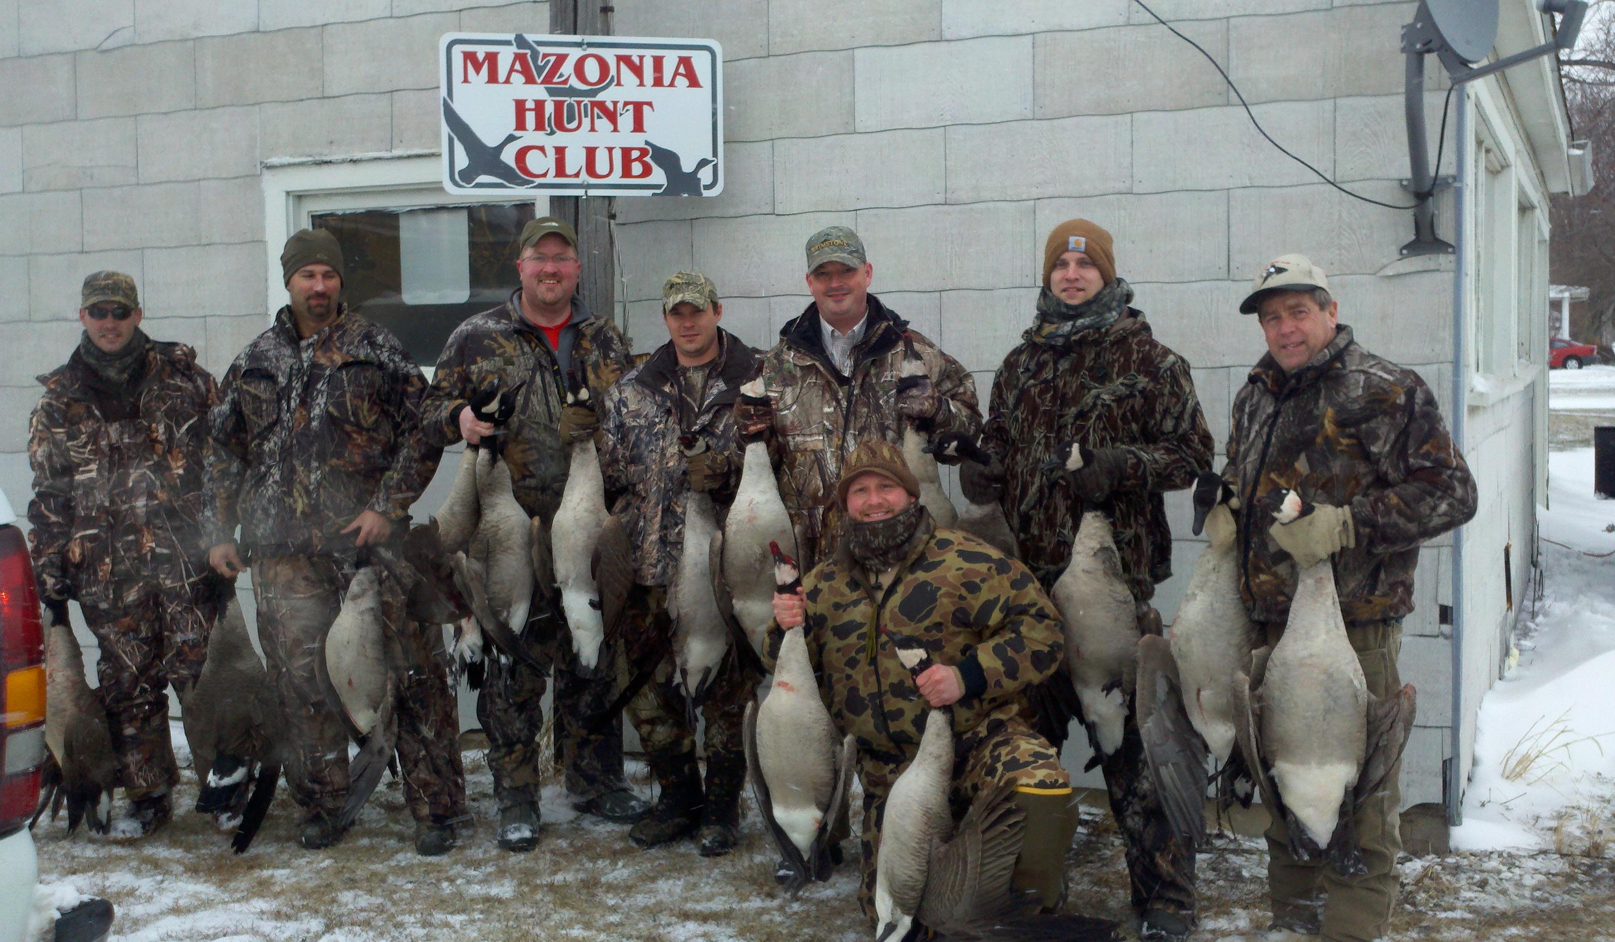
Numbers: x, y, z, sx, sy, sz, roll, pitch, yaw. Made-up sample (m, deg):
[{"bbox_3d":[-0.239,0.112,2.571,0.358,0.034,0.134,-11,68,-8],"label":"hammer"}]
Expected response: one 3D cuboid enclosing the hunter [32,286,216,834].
[{"bbox_3d":[-2.138,0.247,5.271,0.560,1.751,0.400,0,1,-12],"label":"hunter"}]

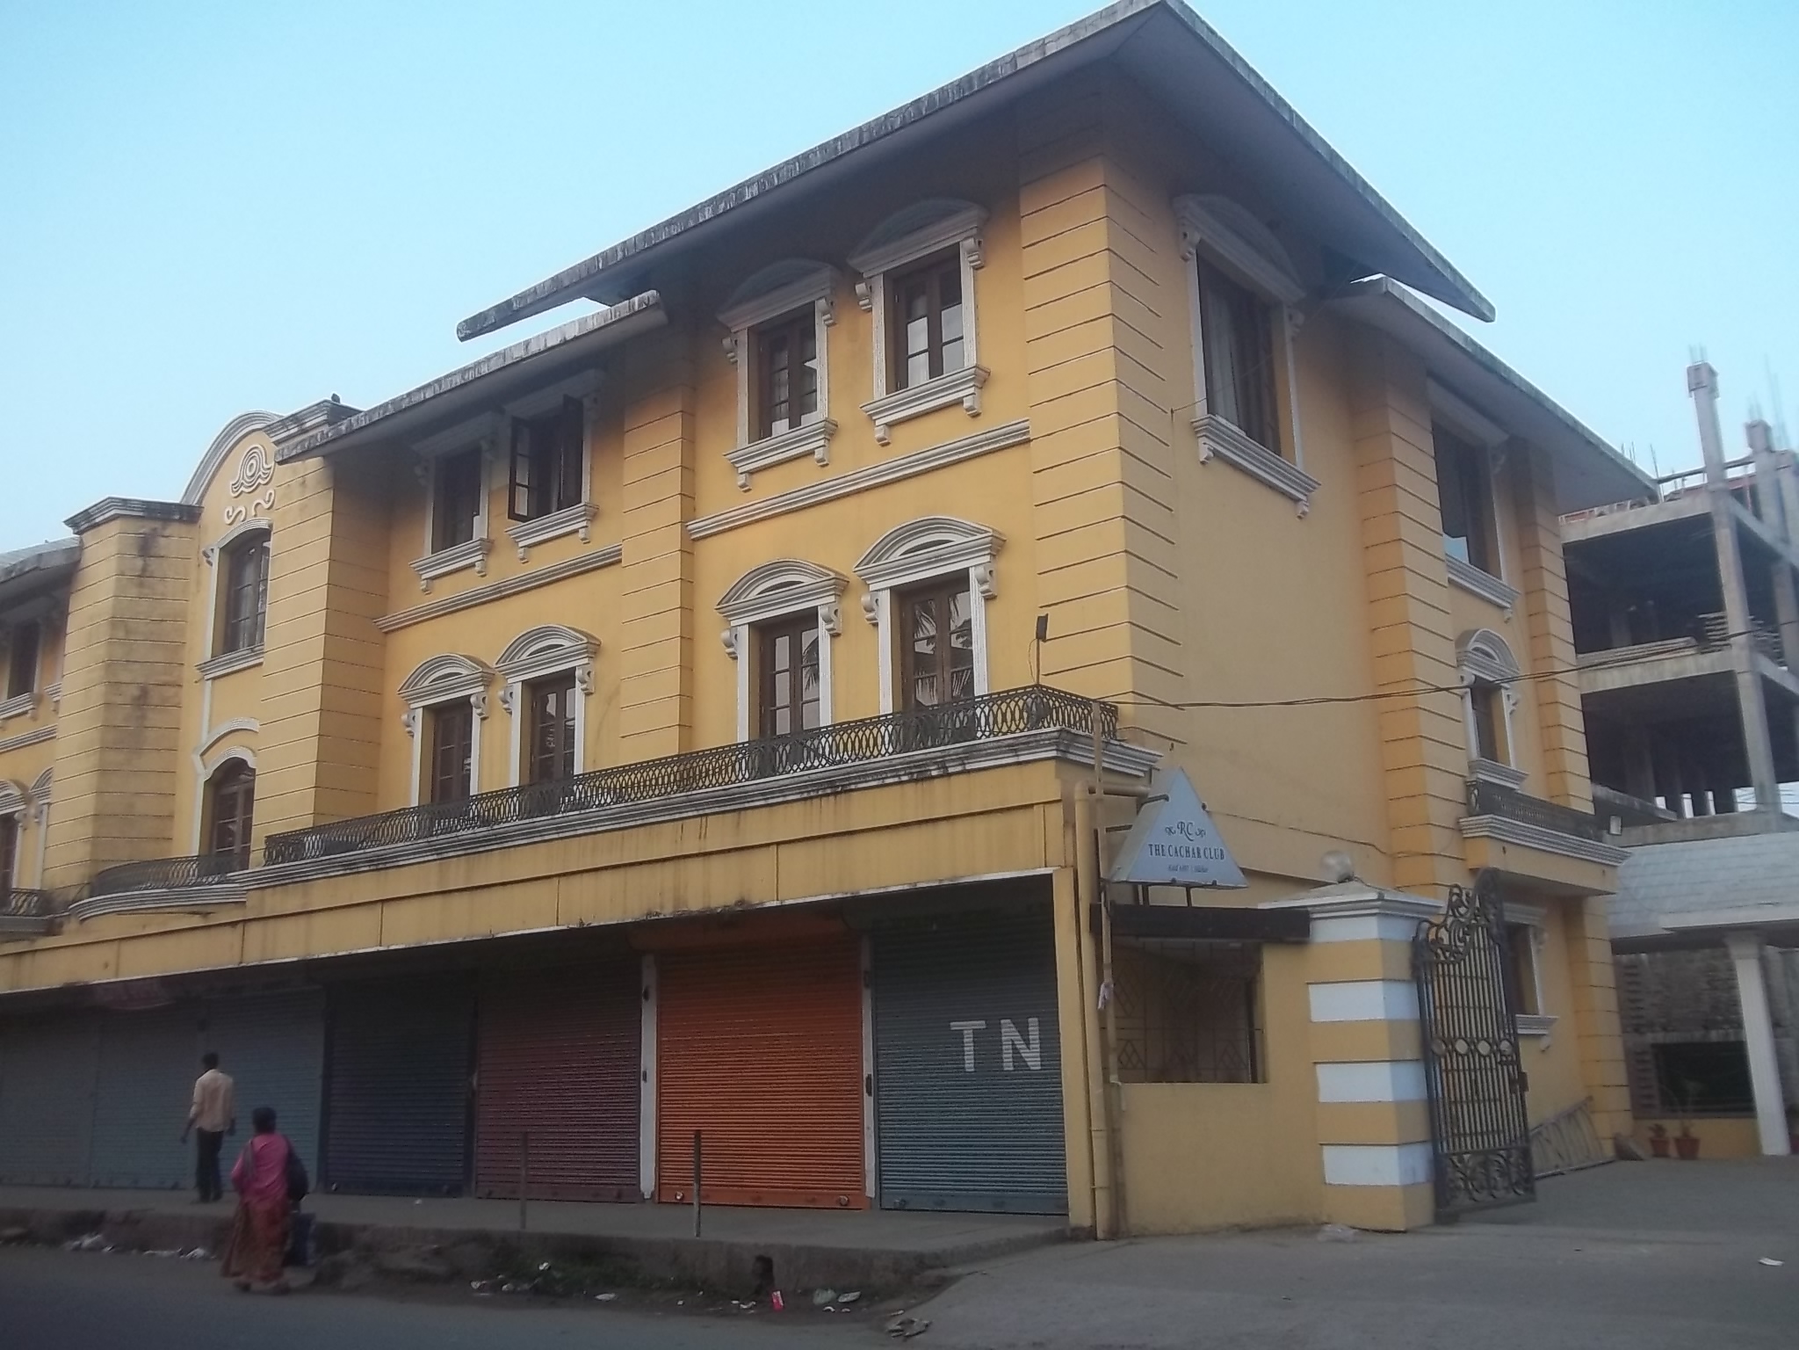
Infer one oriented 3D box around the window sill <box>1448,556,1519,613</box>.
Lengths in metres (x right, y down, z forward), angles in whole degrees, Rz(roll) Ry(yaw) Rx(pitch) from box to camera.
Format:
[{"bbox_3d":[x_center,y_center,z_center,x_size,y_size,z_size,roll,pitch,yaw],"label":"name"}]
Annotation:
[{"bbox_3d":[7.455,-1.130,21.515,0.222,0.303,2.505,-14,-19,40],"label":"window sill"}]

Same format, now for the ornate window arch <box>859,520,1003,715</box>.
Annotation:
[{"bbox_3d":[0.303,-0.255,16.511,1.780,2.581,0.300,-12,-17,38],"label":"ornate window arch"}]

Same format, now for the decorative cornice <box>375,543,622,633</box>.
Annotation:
[{"bbox_3d":[-5.215,-1.044,21.467,5.110,0.170,0.200,-12,-17,38],"label":"decorative cornice"}]

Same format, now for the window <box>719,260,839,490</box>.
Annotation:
[{"bbox_3d":[-1.289,-3.394,18.861,1.918,2.550,0.367,-12,-17,38],"label":"window"}]

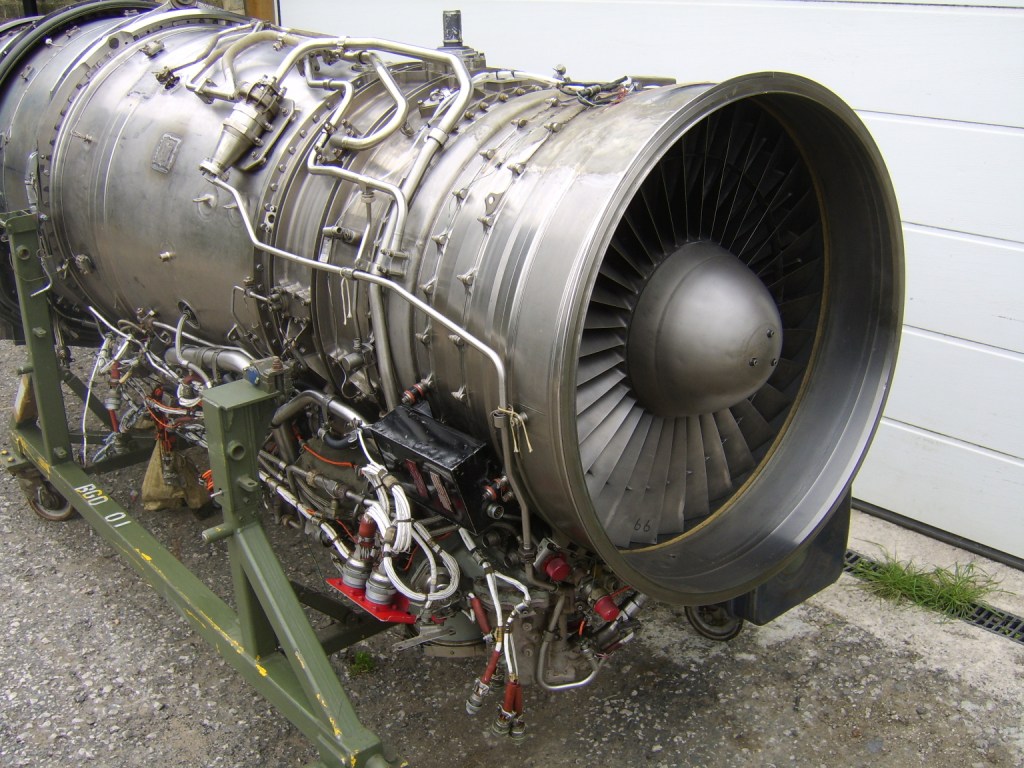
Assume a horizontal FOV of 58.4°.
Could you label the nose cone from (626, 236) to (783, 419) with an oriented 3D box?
[{"bbox_3d":[0.255,-0.050,1.084,0.220,0.220,0.116,-10,21,-36],"label":"nose cone"}]

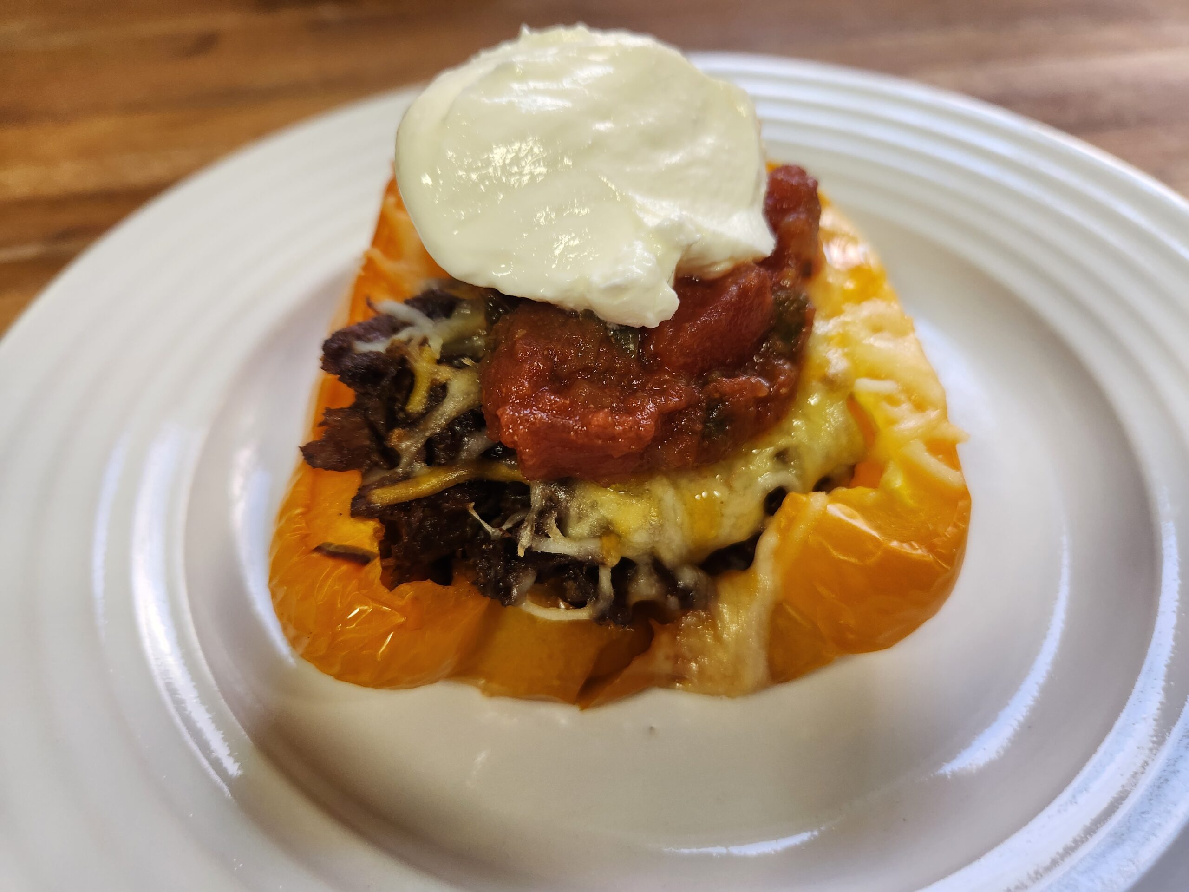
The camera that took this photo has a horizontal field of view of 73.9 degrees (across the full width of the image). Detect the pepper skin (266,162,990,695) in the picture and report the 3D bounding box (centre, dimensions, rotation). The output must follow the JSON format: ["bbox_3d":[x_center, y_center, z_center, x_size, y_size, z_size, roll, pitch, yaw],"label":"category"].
[{"bbox_3d":[0.003,-0.007,0.131,0.095,0.039,0.097,-3,47,1],"label":"pepper skin"}]

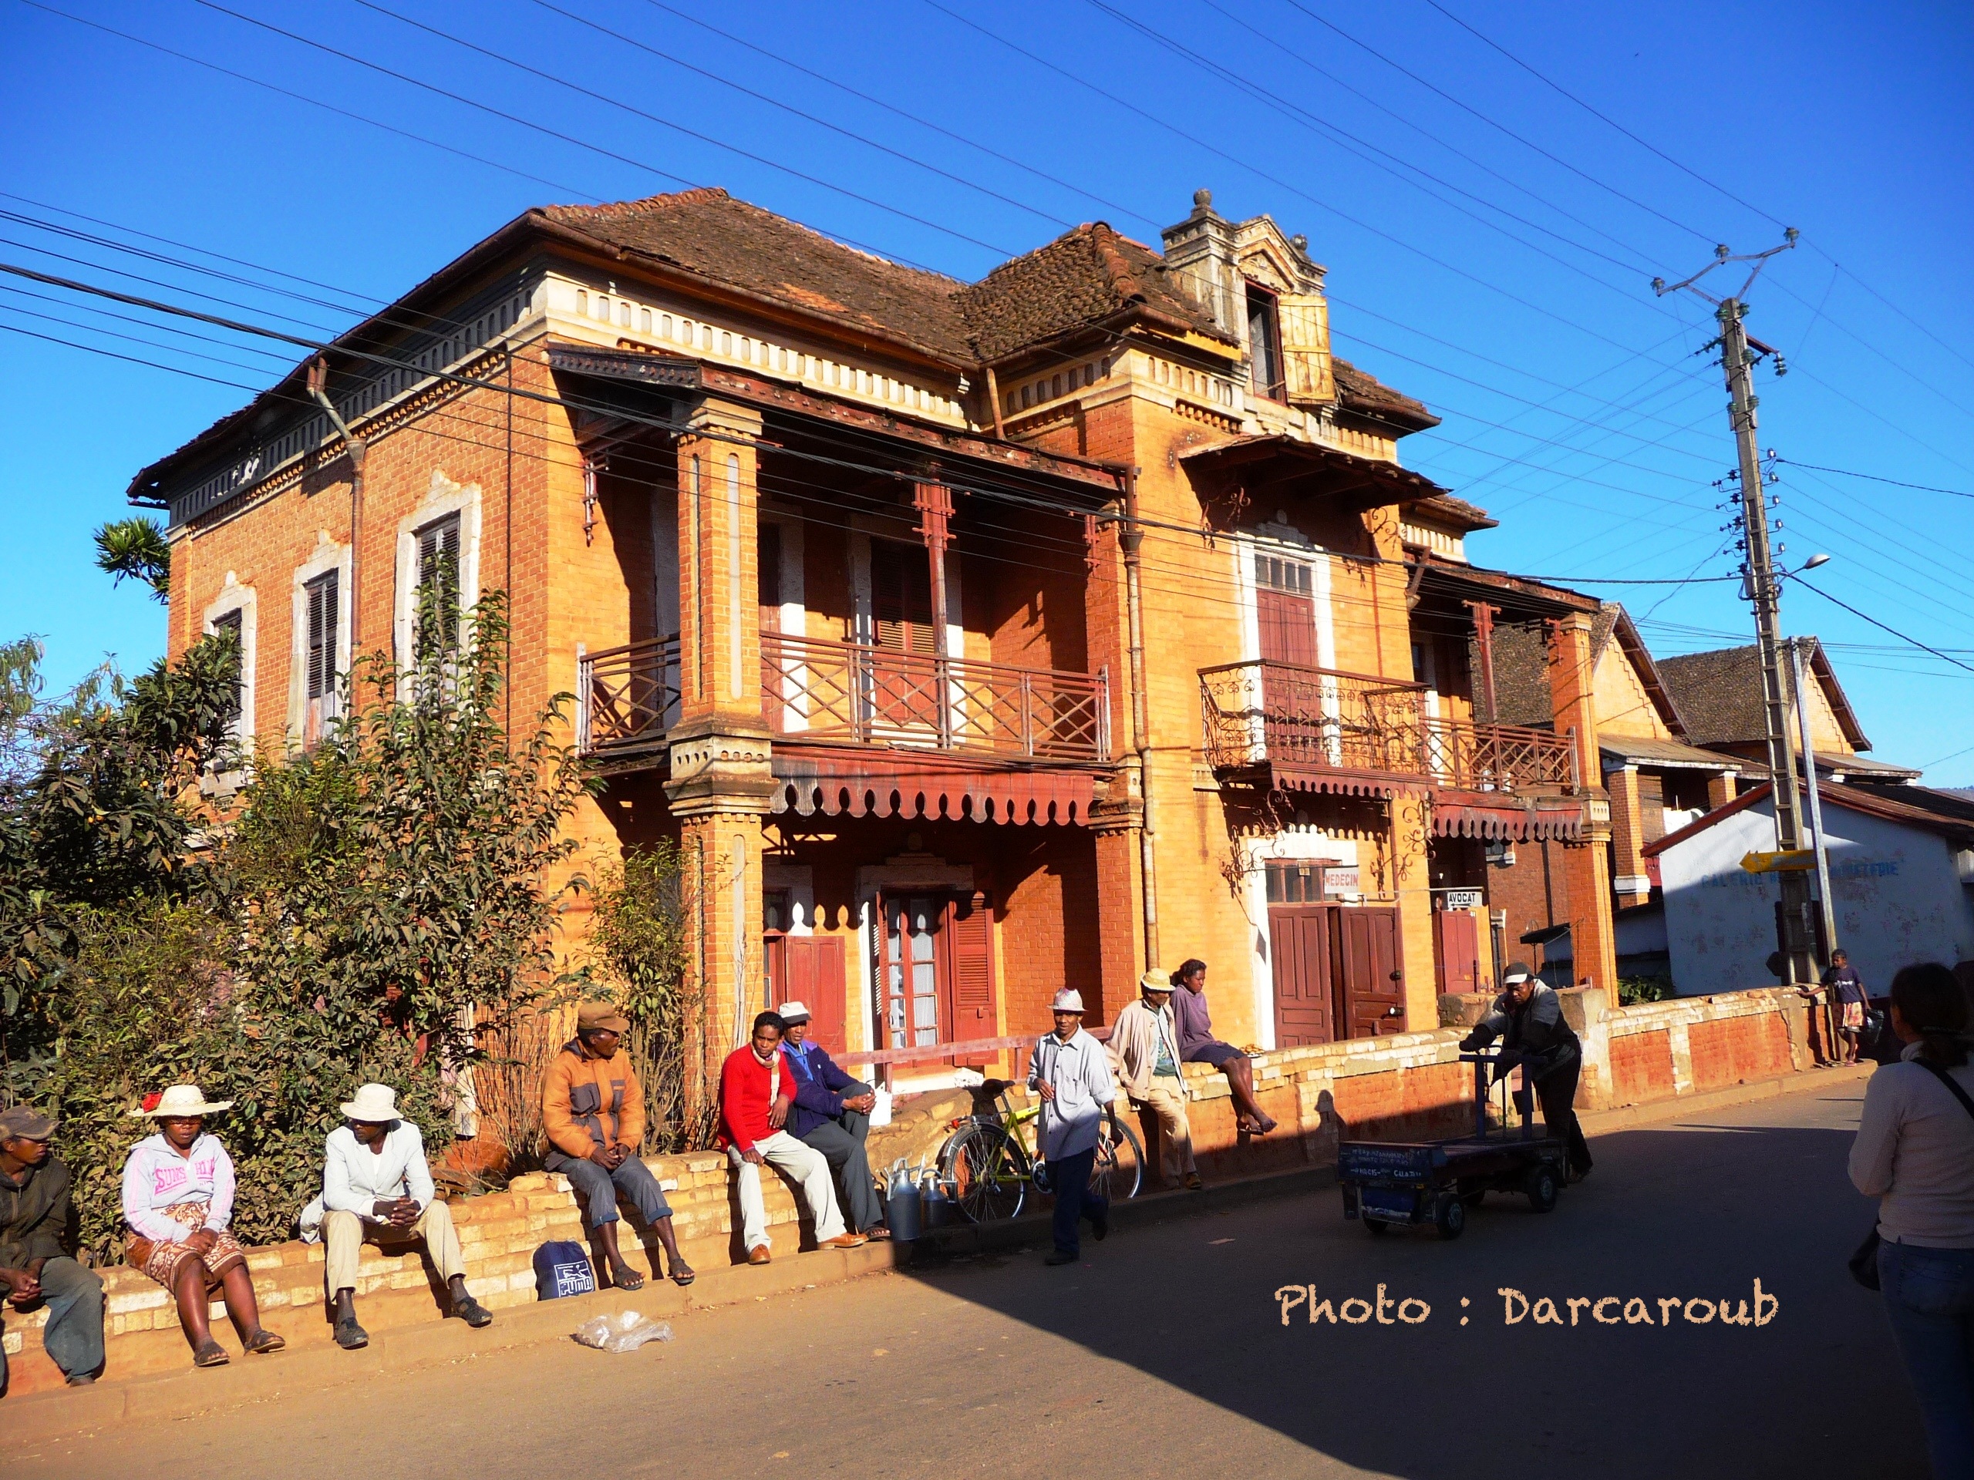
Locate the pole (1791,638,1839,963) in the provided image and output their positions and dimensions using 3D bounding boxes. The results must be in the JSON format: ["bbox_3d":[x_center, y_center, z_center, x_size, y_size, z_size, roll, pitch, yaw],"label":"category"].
[{"bbox_3d":[10.337,1.321,19.866,0.120,5.315,0.120,4,-9,-45],"label":"pole"}]

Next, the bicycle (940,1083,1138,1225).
[{"bbox_3d":[0.380,2.714,10.731,1.760,1.000,0.550,4,-9,-39],"label":"bicycle"}]

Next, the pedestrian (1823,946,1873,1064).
[{"bbox_3d":[10.230,3.165,19.000,0.480,1.360,0.360,-7,-8,38],"label":"pedestrian"}]

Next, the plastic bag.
[{"bbox_3d":[-1.926,3.145,8.470,0.530,0.150,0.340,-1,-7,-6],"label":"plastic bag"}]

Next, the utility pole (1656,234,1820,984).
[{"bbox_3d":[9.618,-1.118,19.738,0.700,10.184,1.800,4,-8,-44],"label":"utility pole"}]

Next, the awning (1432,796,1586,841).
[{"bbox_3d":[8.194,1.292,25.070,4.949,0.549,0.137,4,-8,-44],"label":"awning"}]

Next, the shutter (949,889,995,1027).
[{"bbox_3d":[-0.157,2.653,17.870,0.480,1.917,0.050,-4,-7,14],"label":"shutter"}]

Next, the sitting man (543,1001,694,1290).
[{"bbox_3d":[-1.953,2.120,8.430,0.566,1.444,0.808,2,-8,-34],"label":"sitting man"}]

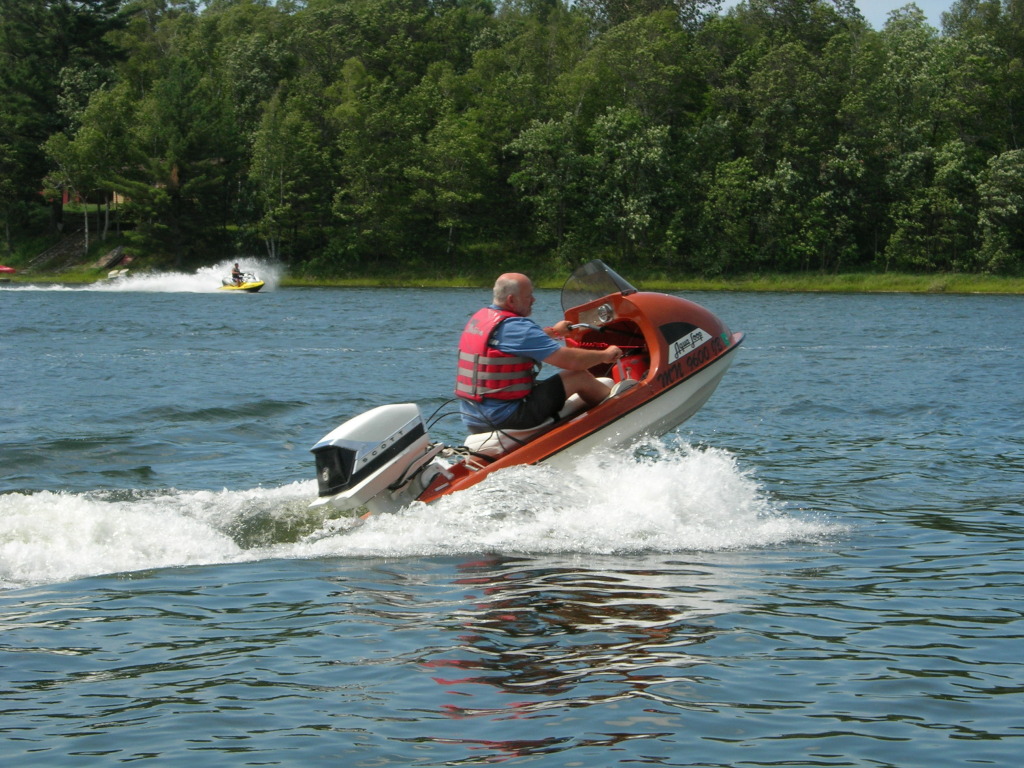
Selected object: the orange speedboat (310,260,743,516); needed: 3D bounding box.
[{"bbox_3d":[0.121,0.154,17.932,2.750,1.200,1.130,-26,4,-26],"label":"orange speedboat"}]

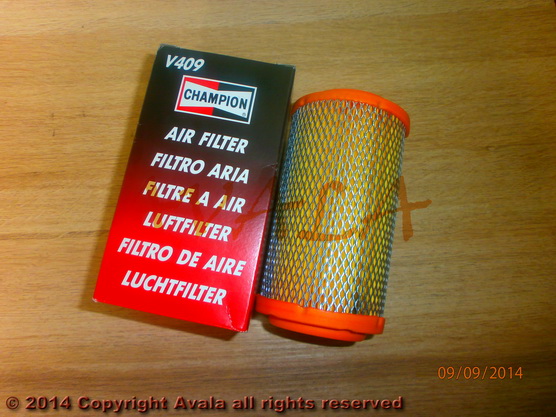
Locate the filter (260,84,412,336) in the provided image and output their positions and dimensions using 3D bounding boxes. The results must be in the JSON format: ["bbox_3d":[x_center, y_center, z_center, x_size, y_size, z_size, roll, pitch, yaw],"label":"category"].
[{"bbox_3d":[0.046,0.010,0.359,0.101,0.101,0.178,10,79,1],"label":"filter"}]

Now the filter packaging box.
[{"bbox_3d":[-0.057,-0.012,0.360,0.103,0.103,0.193,10,79,1],"label":"filter packaging box"}]

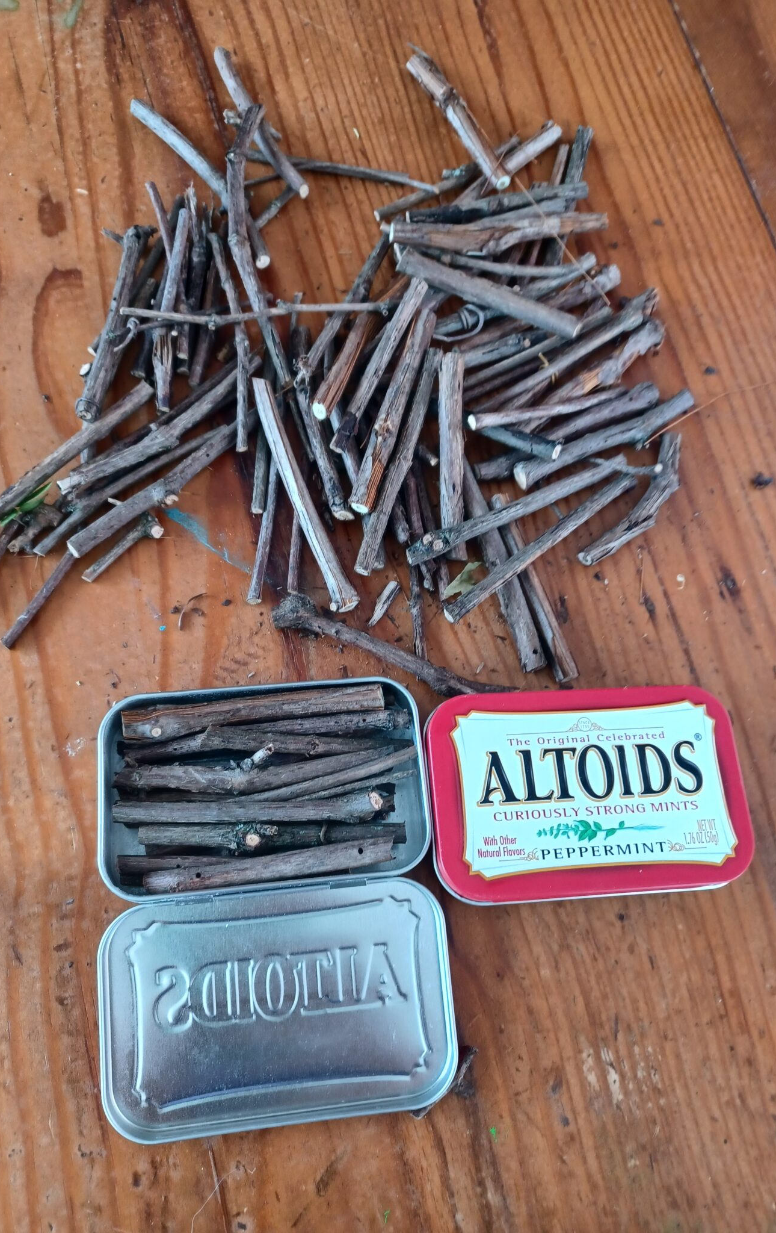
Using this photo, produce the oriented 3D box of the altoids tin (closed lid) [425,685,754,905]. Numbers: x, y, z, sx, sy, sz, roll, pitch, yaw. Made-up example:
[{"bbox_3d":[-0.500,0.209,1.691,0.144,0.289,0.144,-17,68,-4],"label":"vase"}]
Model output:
[{"bbox_3d":[0.060,0.055,0.273,0.096,0.021,0.061,-2,67,-6],"label":"altoids tin (closed lid)"}]

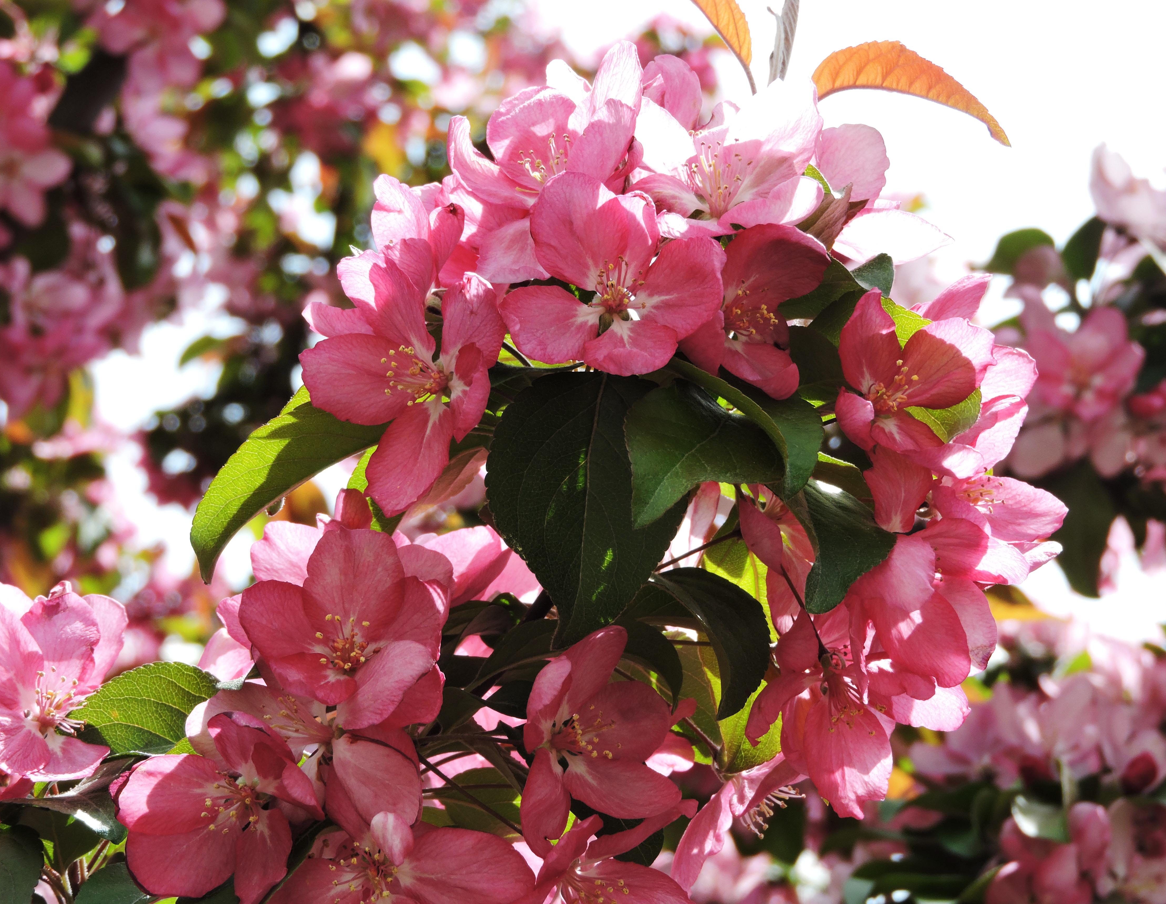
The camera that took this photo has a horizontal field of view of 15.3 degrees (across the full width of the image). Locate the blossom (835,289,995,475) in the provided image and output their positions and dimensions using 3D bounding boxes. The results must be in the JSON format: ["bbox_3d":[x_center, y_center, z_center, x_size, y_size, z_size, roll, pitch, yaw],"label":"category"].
[{"bbox_3d":[0.070,-0.015,0.920,0.033,0.035,0.024,5,-20,-23],"label":"blossom"}]

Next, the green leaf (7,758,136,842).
[{"bbox_3d":[-0.102,0.069,0.865,0.026,0.017,0.016,1,-18,-6],"label":"green leaf"}]

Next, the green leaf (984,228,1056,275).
[{"bbox_3d":[0.129,-0.059,1.280,0.023,0.016,0.013,0,-11,0],"label":"green leaf"}]

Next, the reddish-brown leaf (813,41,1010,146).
[{"bbox_3d":[0.071,-0.077,0.950,0.043,0.019,0.016,14,-6,-7],"label":"reddish-brown leaf"}]

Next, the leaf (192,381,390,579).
[{"bbox_3d":[-0.065,0.004,0.920,0.052,0.023,0.019,-39,0,1],"label":"leaf"}]

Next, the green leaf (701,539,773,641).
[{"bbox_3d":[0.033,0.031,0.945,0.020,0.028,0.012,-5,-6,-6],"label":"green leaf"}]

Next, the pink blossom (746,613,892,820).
[{"bbox_3d":[0.047,0.052,0.858,0.028,0.036,0.025,2,36,-16],"label":"pink blossom"}]

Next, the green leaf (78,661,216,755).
[{"bbox_3d":[-0.087,0.051,0.870,0.031,0.019,0.012,-7,-18,7],"label":"green leaf"}]

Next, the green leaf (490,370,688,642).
[{"bbox_3d":[0.001,0.012,0.915,0.041,0.057,0.014,3,6,0],"label":"green leaf"}]

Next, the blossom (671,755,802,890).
[{"bbox_3d":[0.031,0.074,0.875,0.020,0.035,0.034,42,5,18],"label":"blossom"}]

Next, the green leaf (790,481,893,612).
[{"bbox_3d":[0.051,0.019,0.855,0.021,0.026,0.013,2,-12,-14],"label":"green leaf"}]

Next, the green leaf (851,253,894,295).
[{"bbox_3d":[0.058,-0.035,0.875,0.011,0.009,0.007,2,-21,-12],"label":"green leaf"}]

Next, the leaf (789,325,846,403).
[{"bbox_3d":[0.046,-0.018,0.875,0.017,0.020,0.009,2,-6,-11],"label":"leaf"}]

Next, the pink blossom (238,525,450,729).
[{"bbox_3d":[-0.050,0.037,0.910,0.043,0.038,0.026,0,-18,0],"label":"pink blossom"}]

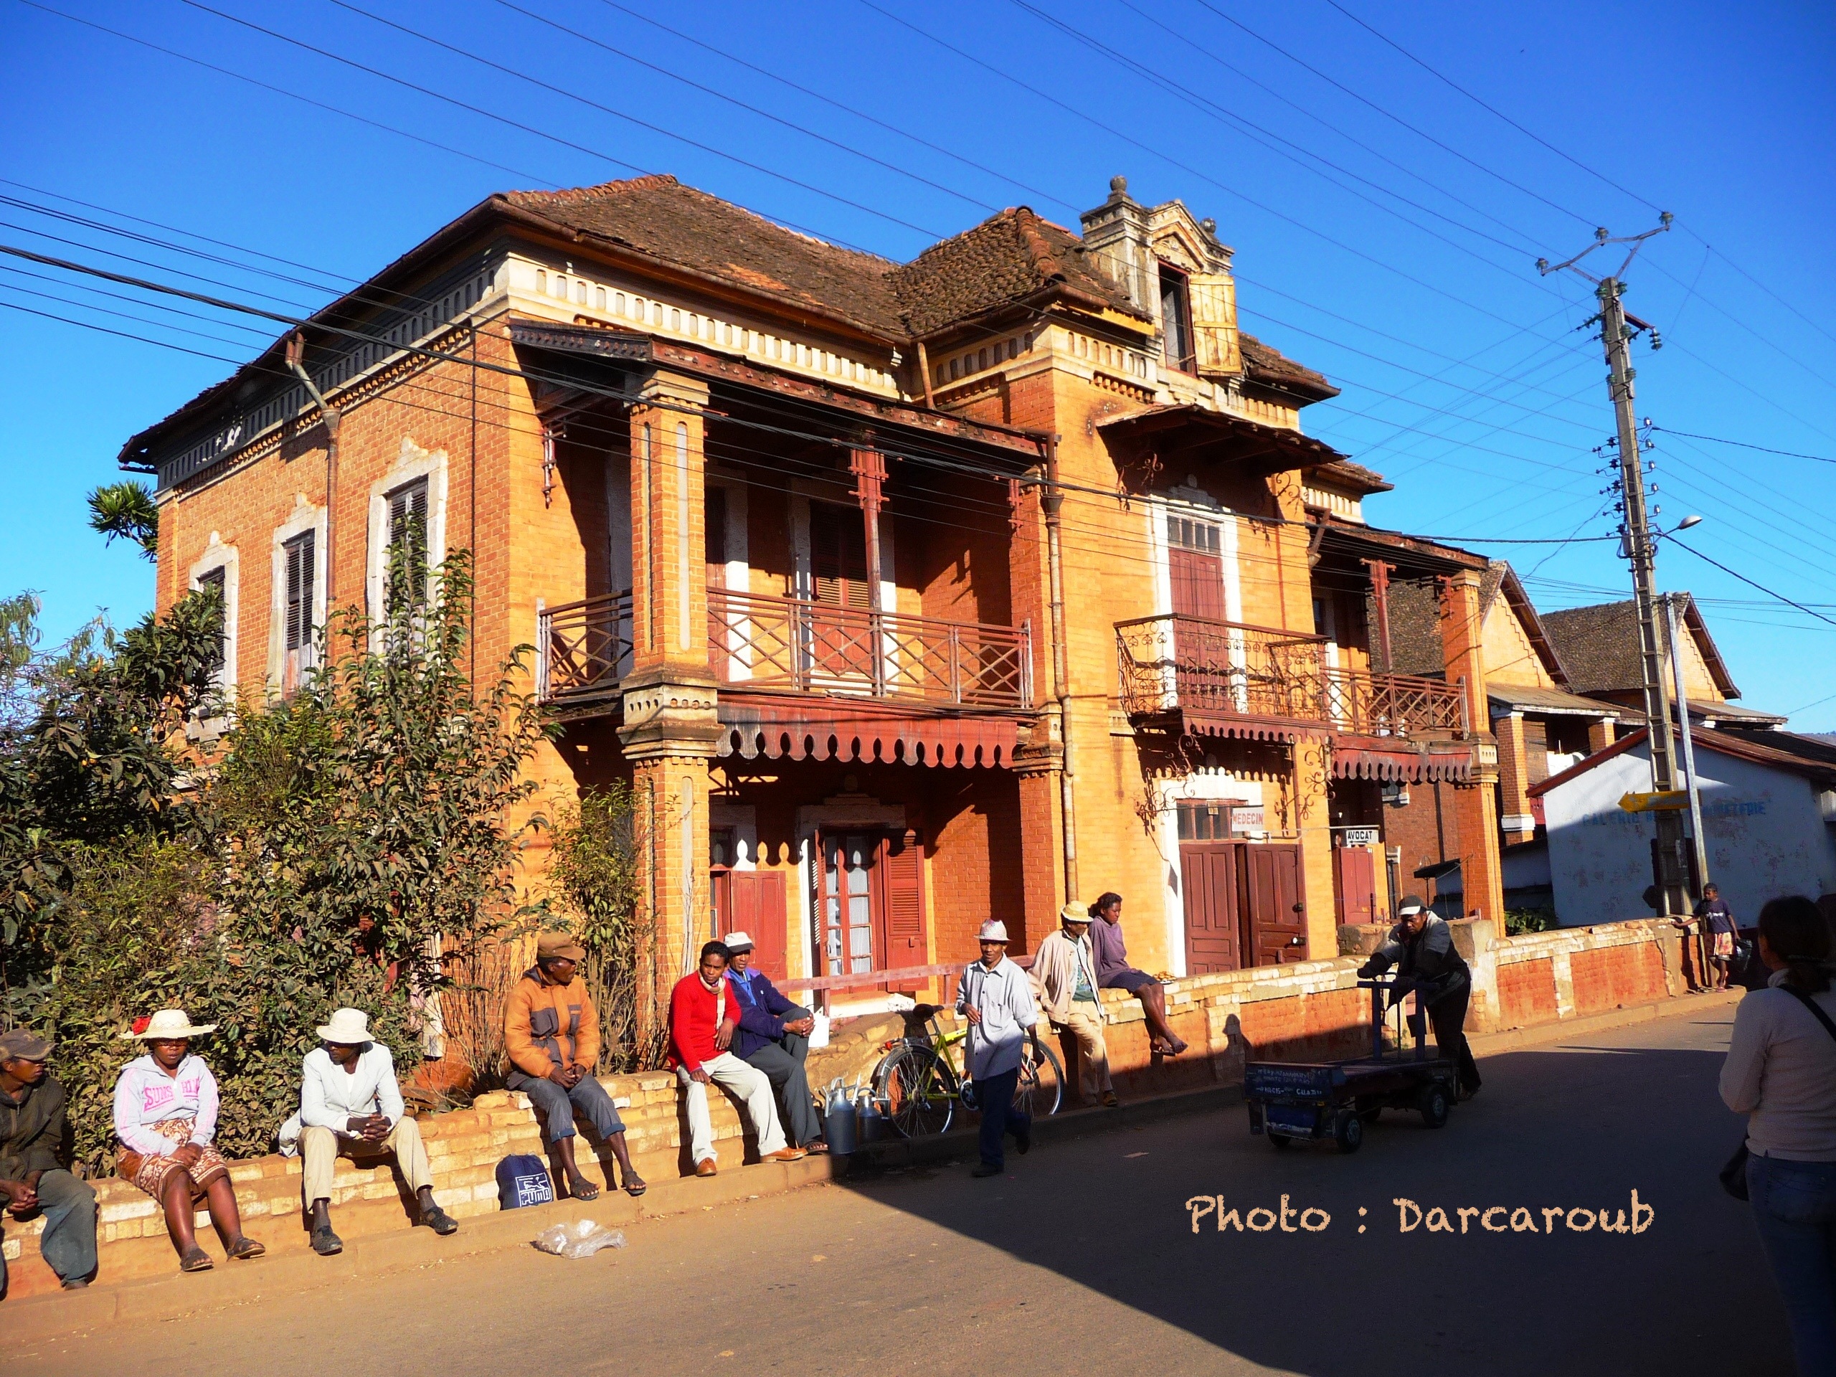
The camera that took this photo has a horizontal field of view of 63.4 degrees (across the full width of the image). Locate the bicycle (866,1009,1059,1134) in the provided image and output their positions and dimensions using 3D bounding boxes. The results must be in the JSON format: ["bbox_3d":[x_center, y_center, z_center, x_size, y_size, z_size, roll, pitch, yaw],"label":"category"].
[{"bbox_3d":[0.380,2.714,10.731,1.760,1.000,0.550,4,-9,-39],"label":"bicycle"}]

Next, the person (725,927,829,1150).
[{"bbox_3d":[-0.967,2.432,10.307,0.800,1.460,0.560,-7,-8,41],"label":"person"}]

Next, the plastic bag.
[{"bbox_3d":[-1.926,3.145,8.470,0.530,0.150,0.340,-1,-7,-6],"label":"plastic bag"}]

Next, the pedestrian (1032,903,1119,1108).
[{"bbox_3d":[1.175,2.367,11.094,0.525,1.515,0.485,3,-8,-38],"label":"pedestrian"}]

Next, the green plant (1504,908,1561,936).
[{"bbox_3d":[9.680,3.847,23.500,1.150,0.900,1.000,4,-9,-39],"label":"green plant"}]

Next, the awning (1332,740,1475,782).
[{"bbox_3d":[8.194,1.292,25.070,4.949,0.549,0.137,4,-8,-44],"label":"awning"}]

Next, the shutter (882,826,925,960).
[{"bbox_3d":[-0.157,2.653,17.870,0.480,1.917,0.050,-4,-7,14],"label":"shutter"}]

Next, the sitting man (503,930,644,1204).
[{"bbox_3d":[-1.953,2.120,8.430,0.566,1.444,0.808,2,-8,-34],"label":"sitting man"}]

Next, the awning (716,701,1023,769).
[{"bbox_3d":[-0.432,0.533,16.783,4.949,0.598,0.137,4,-8,-44],"label":"awning"}]

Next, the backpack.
[{"bbox_3d":[-2.161,2.695,8.153,0.293,0.303,0.182,4,-9,-42],"label":"backpack"}]

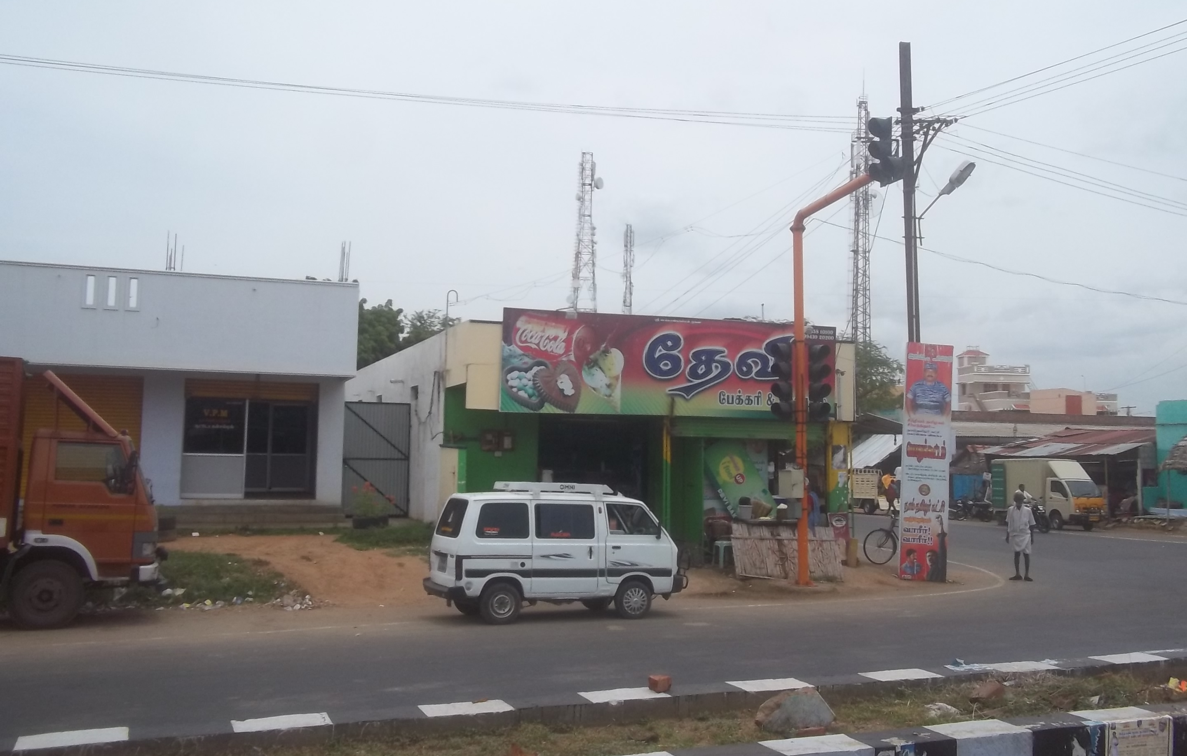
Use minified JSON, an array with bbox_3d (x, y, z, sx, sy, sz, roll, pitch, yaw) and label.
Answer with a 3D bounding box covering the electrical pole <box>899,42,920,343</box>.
[{"bbox_3d":[6.212,-1.427,21.286,0.200,10.459,0.210,1,-5,-23],"label":"electrical pole"}]

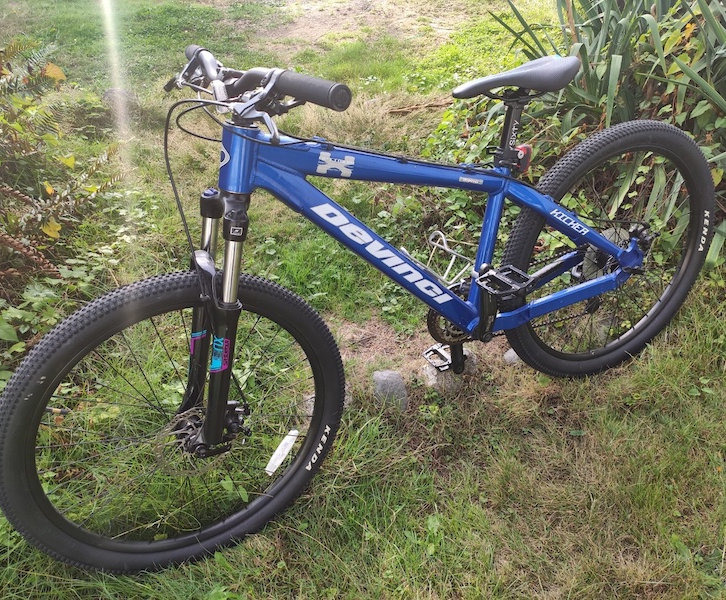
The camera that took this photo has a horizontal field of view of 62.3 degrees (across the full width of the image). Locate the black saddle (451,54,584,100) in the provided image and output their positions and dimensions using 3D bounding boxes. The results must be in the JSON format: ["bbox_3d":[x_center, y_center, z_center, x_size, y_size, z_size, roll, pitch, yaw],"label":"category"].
[{"bbox_3d":[0.288,-0.420,1.168,0.274,0.066,0.145,-20,31,-18],"label":"black saddle"}]

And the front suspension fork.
[{"bbox_3d":[-0.280,0.045,1.098,0.085,0.495,0.172,-3,25,-31],"label":"front suspension fork"}]

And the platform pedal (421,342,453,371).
[{"bbox_3d":[0.214,0.148,1.576,0.091,0.024,0.094,-25,32,-15],"label":"platform pedal"}]

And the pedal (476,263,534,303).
[{"bbox_3d":[0.279,-0.029,1.178,0.091,0.024,0.094,-20,31,-18],"label":"pedal"}]

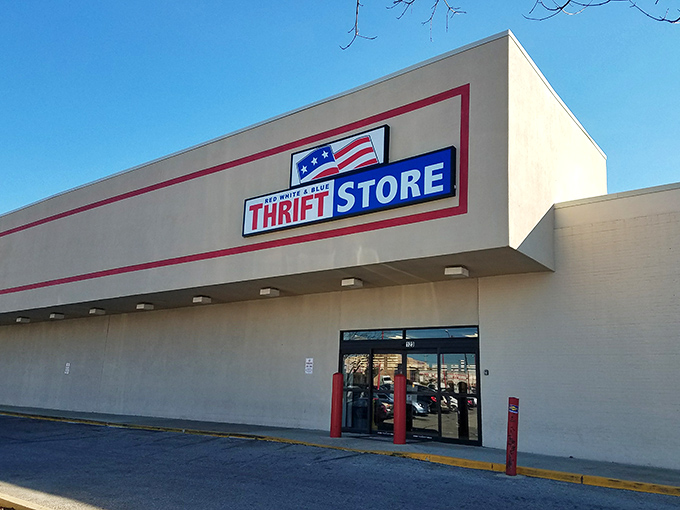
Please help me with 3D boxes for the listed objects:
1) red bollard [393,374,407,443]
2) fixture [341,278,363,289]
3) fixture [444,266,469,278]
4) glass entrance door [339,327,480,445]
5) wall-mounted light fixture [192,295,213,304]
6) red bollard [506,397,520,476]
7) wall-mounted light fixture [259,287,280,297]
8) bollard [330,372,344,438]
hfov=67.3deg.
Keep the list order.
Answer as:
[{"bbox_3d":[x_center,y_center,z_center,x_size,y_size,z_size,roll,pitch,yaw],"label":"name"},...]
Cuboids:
[{"bbox_3d":[1.337,3.398,11.282,0.265,1.452,0.265,2,-15,1],"label":"red bollard"},{"bbox_3d":[0.328,0.750,13.169,0.387,0.158,0.395,-8,-18,34],"label":"fixture"},{"bbox_3d":[2.653,0.409,11.563,0.387,0.158,0.395,-8,-18,34],"label":"fixture"},{"bbox_3d":[1.665,3.249,13.038,3.983,2.718,0.150,-8,-18,34],"label":"glass entrance door"},{"bbox_3d":[-4.429,1.448,16.454,0.387,0.158,0.395,-8,-18,34],"label":"wall-mounted light fixture"},{"bbox_3d":[2.947,3.070,8.660,0.186,1.244,0.186,-8,-18,34],"label":"red bollard"},{"bbox_3d":[-2.026,1.095,14.794,0.387,0.158,0.395,-8,-18,34],"label":"wall-mounted light fixture"},{"bbox_3d":[-0.063,3.594,12.252,0.265,1.465,0.265,2,-15,1],"label":"bollard"}]

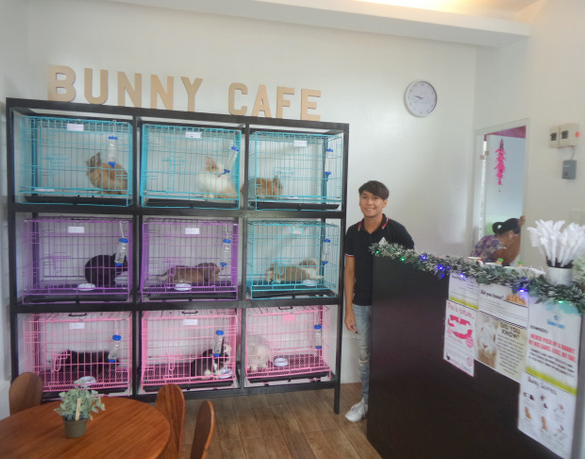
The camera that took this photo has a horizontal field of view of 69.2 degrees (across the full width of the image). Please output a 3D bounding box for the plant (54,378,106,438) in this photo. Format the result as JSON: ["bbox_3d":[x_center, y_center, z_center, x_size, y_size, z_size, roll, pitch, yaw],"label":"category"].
[{"bbox_3d":[-0.700,0.580,1.397,0.157,0.170,0.150,1,4,-12],"label":"plant"}]

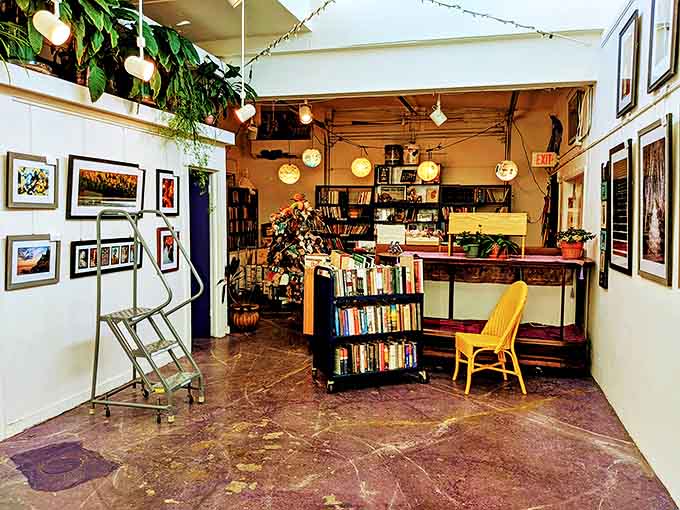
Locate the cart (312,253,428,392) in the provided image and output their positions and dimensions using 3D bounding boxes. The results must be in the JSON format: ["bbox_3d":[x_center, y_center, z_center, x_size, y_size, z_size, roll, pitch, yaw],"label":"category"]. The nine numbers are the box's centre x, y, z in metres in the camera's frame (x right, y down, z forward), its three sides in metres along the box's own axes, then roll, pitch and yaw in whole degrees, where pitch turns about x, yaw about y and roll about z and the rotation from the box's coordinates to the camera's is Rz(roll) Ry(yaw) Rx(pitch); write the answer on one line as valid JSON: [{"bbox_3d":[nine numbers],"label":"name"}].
[{"bbox_3d":[0.292,0.634,4.869,0.924,1.068,0.457,-1,5,-20],"label":"cart"}]

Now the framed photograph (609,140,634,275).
[{"bbox_3d":[2.165,-0.356,4.081,0.027,0.969,0.676,-1,4,16],"label":"framed photograph"}]

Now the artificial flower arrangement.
[{"bbox_3d":[-0.546,-0.102,7.234,0.920,1.520,0.880,1,5,0],"label":"artificial flower arrangement"}]

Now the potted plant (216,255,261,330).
[{"bbox_3d":[-1.305,0.517,6.849,0.527,0.964,0.477,1,5,10],"label":"potted plant"}]

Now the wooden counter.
[{"bbox_3d":[1.495,0.569,5.667,2.140,1.110,0.680,2,5,16],"label":"wooden counter"}]

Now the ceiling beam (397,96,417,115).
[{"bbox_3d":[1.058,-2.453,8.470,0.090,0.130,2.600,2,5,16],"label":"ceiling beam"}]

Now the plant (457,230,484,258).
[{"bbox_3d":[1.421,-0.127,5.728,0.308,0.298,0.288,2,5,16],"label":"plant"}]

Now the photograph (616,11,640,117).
[{"bbox_3d":[2.208,-1.433,4.059,0.027,0.676,0.546,2,5,16],"label":"photograph"}]

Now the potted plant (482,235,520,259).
[{"bbox_3d":[1.646,-0.088,5.468,0.360,0.236,0.300,2,5,16],"label":"potted plant"}]

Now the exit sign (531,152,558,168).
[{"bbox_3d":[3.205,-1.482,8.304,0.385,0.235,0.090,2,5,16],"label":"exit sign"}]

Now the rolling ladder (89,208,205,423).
[{"bbox_3d":[-1.498,0.433,4.200,0.740,1.550,0.600,2,5,16],"label":"rolling ladder"}]

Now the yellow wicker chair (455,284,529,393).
[{"bbox_3d":[1.332,0.719,4.734,0.537,0.944,0.437,0,5,-2],"label":"yellow wicker chair"}]

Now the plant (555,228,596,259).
[{"bbox_3d":[2.354,-0.113,5.287,0.380,0.332,0.360,2,5,16],"label":"plant"}]

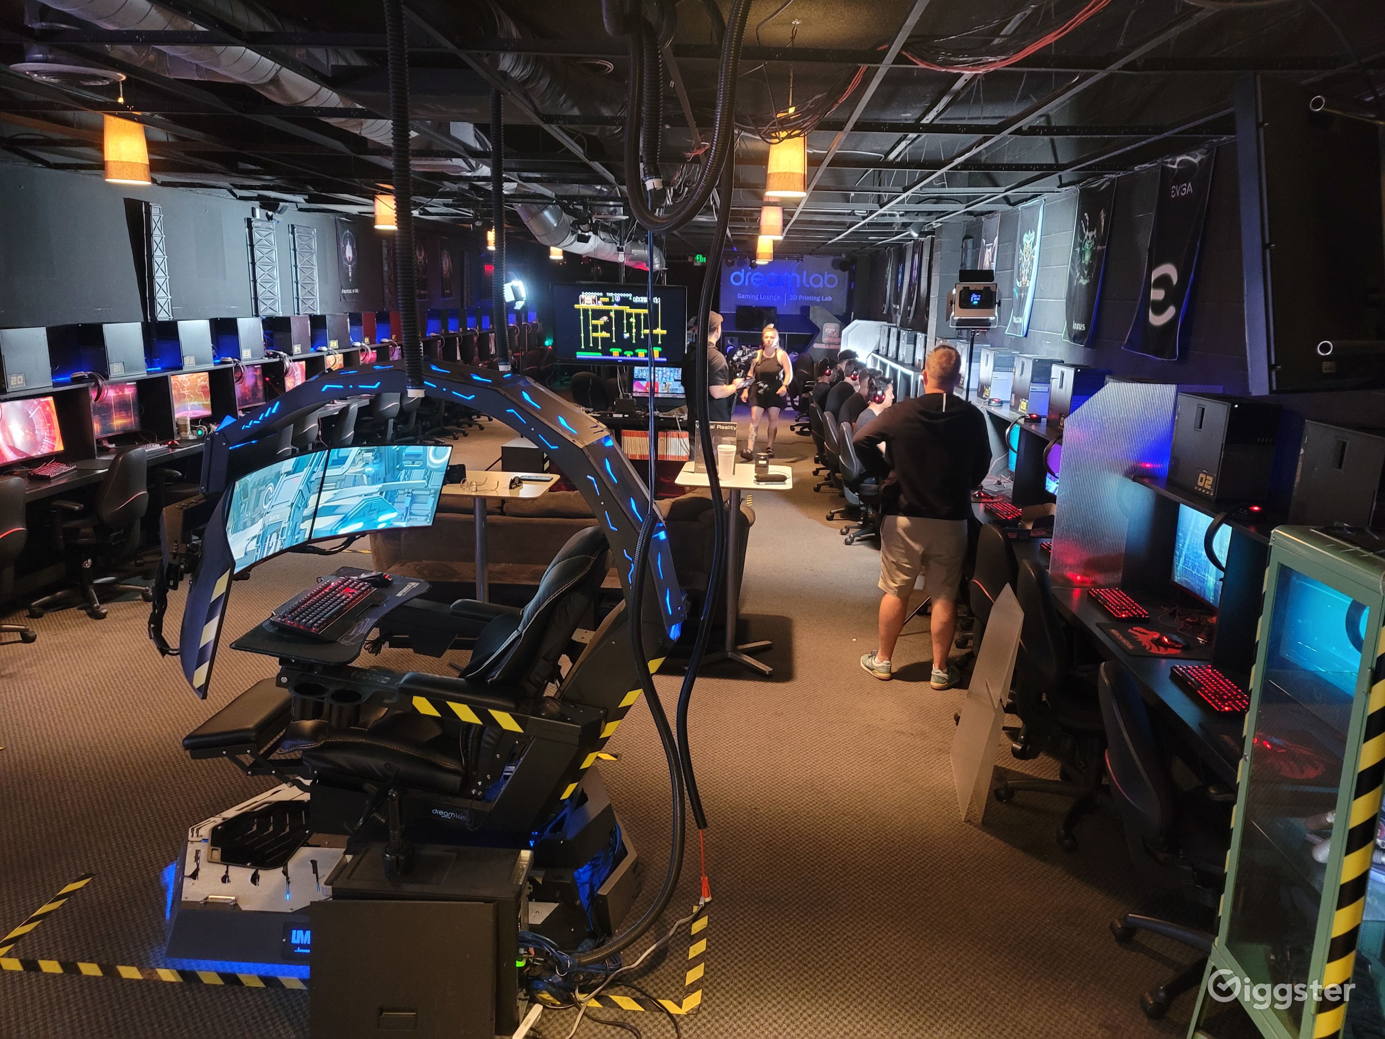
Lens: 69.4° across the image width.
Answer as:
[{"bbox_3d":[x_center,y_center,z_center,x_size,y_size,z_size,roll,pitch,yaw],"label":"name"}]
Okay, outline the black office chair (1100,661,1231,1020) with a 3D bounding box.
[{"bbox_3d":[1.491,0.878,2.849,0.680,1.000,0.630,2,13,3],"label":"black office chair"}]

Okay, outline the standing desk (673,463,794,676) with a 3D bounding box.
[{"bbox_3d":[0.228,0.273,5.608,0.630,1.050,0.630,0,13,-3],"label":"standing desk"}]

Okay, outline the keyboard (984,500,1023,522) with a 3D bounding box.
[{"bbox_3d":[1.782,-0.048,5.741,0.126,0.038,0.355,2,13,3],"label":"keyboard"}]

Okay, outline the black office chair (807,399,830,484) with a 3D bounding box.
[{"bbox_3d":[1.538,-0.706,10.174,0.680,1.020,0.640,0,13,-4],"label":"black office chair"}]

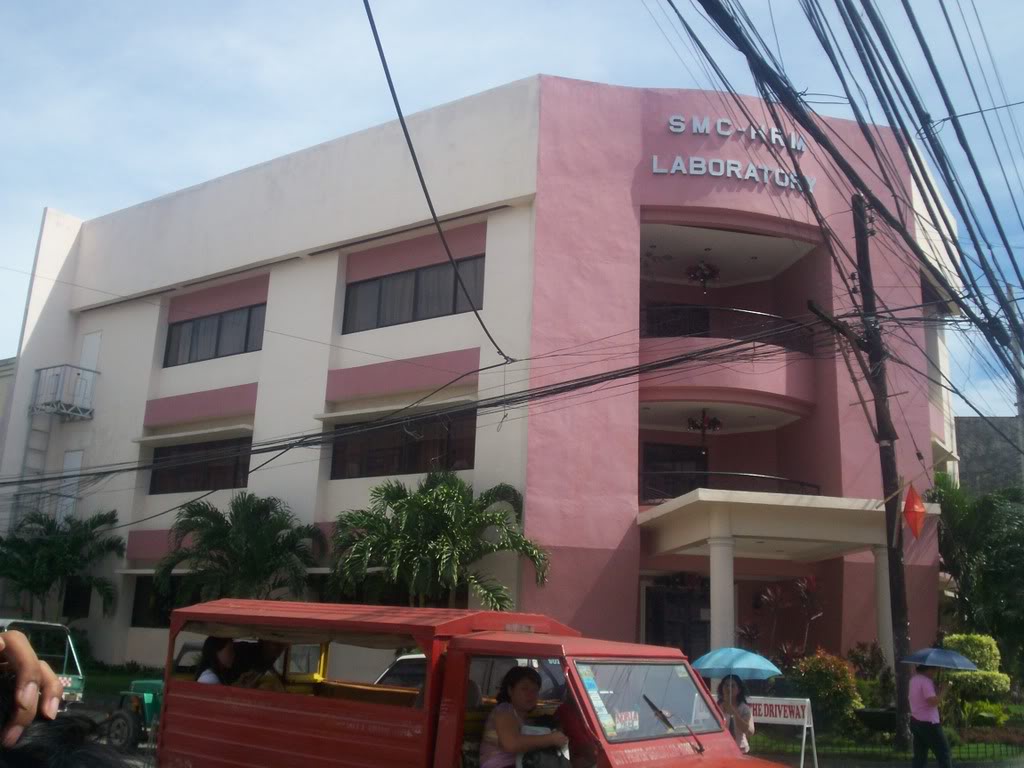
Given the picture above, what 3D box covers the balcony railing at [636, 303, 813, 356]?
[{"bbox_3d":[4.111,-1.027,20.204,3.850,0.640,0.750,5,-14,-9],"label":"balcony railing"}]

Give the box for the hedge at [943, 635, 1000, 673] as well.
[{"bbox_3d":[7.034,4.116,16.266,0.840,0.580,0.840,-4,-16,22],"label":"hedge"}]

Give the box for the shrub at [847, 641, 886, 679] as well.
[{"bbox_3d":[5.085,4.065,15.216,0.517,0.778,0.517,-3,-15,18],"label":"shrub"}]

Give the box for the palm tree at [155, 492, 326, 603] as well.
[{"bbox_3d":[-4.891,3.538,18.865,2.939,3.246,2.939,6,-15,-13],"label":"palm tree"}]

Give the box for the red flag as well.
[{"bbox_3d":[5.826,1.846,15.414,0.350,0.780,0.280,-3,-16,20],"label":"red flag"}]

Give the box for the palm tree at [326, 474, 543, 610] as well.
[{"bbox_3d":[-1.255,3.449,18.010,3.600,3.920,3.500,3,-15,-3],"label":"palm tree"}]

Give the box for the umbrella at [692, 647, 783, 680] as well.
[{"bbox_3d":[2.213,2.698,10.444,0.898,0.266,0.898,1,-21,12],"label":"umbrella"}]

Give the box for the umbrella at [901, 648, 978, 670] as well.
[{"bbox_3d":[4.658,2.980,11.626,0.822,0.222,0.822,-2,-16,21],"label":"umbrella"}]

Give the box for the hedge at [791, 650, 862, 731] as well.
[{"bbox_3d":[4.098,4.034,13.873,0.902,1.092,0.902,-2,-15,16],"label":"hedge"}]

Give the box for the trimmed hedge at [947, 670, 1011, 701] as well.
[{"bbox_3d":[7.040,4.585,16.140,1.020,0.480,1.000,-4,-16,23],"label":"trimmed hedge"}]

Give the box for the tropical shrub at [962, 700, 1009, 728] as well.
[{"bbox_3d":[7.087,4.947,15.939,0.690,0.420,0.650,-4,-16,23],"label":"tropical shrub"}]

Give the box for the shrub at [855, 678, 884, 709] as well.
[{"bbox_3d":[4.930,4.306,14.638,0.366,0.497,0.366,-3,-15,18],"label":"shrub"}]

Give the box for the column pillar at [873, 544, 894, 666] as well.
[{"bbox_3d":[6.370,4.114,17.724,0.430,2.800,0.430,5,-15,-8],"label":"column pillar"}]

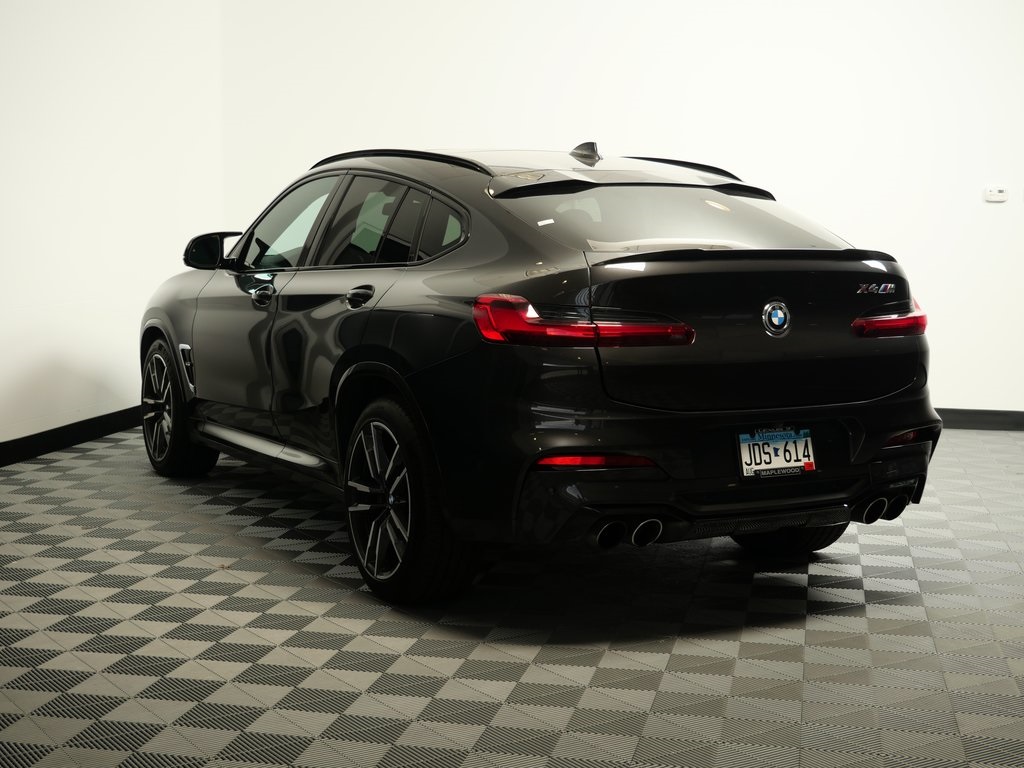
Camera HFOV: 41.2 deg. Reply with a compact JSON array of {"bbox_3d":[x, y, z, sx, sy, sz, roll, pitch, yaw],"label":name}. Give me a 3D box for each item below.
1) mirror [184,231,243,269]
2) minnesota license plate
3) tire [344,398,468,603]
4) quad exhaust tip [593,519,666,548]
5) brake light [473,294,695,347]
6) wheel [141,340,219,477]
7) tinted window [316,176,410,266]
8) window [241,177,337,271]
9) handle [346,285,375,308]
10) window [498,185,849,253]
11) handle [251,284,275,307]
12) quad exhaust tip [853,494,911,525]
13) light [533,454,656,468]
[{"bbox_3d":[-1.408,-0.634,6.375,0.240,0.170,0.160,-2,7,-30],"label":"mirror"},{"bbox_3d":[0.832,0.216,4.274,0.305,0.152,0.016,-3,-6,-29],"label":"minnesota license plate"},{"bbox_3d":[-0.365,0.401,4.856,0.270,0.742,0.742,-2,7,-30],"label":"tire"},{"bbox_3d":[0.336,0.451,4.107,0.210,0.090,0.120,-3,7,-29],"label":"quad exhaust tip"},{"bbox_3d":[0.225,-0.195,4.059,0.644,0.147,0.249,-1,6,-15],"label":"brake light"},{"bbox_3d":[-1.773,0.120,7.307,0.265,0.737,0.737,-2,7,-30],"label":"wheel"},{"bbox_3d":[-0.571,-0.634,5.308,0.050,0.390,0.600,23,-6,-30],"label":"tinted window"},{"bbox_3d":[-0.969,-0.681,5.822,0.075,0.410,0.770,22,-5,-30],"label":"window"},{"bbox_3d":[-0.526,-0.306,4.752,0.052,0.068,0.200,-3,7,-29],"label":"handle"},{"bbox_3d":[0.578,-0.594,4.779,1.170,0.100,0.640,-2,29,-30],"label":"window"},{"bbox_3d":[-1.038,-0.370,5.667,0.052,0.068,0.200,-3,7,-29],"label":"handle"},{"bbox_3d":[1.262,0.424,4.721,0.218,0.102,0.120,-2,7,-30],"label":"quad exhaust tip"},{"bbox_3d":[0.254,0.226,3.989,0.370,0.035,0.079,-2,7,-19],"label":"light"}]

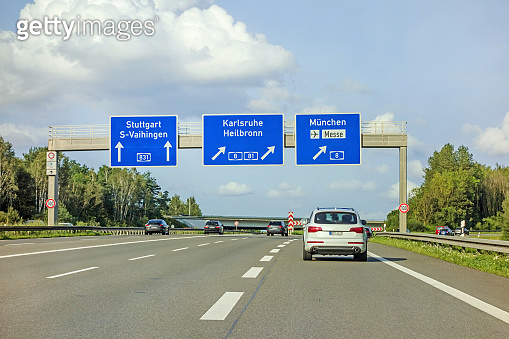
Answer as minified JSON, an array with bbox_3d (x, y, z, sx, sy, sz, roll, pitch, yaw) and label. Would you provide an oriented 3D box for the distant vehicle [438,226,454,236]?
[{"bbox_3d":[34.700,11.350,247.000,1.780,1.480,4.300,-1,-2,20],"label":"distant vehicle"}]

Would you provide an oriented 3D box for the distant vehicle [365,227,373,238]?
[{"bbox_3d":[12.830,7.420,160.200,1.800,1.460,4.500,-1,-2,10],"label":"distant vehicle"}]

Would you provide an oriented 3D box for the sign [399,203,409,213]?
[{"bbox_3d":[11.069,2.852,101.576,0.750,0.750,0.060,0,-2,4],"label":"sign"}]

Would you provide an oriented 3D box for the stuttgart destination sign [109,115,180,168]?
[{"bbox_3d":[-8.210,-2.096,102.240,5.120,3.850,0.150,0,-2,4],"label":"stuttgart destination sign"}]

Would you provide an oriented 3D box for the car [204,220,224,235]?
[{"bbox_3d":[-4.320,6.365,150.200,1.800,1.470,4.450,0,-2,4],"label":"car"}]

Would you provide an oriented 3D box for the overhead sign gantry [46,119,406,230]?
[{"bbox_3d":[-2.100,0.877,102.620,26.805,8.800,1.300,0,-2,4],"label":"overhead sign gantry"}]

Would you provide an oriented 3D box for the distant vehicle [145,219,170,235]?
[{"bbox_3d":[-9.690,5.900,139.400,1.930,1.500,4.850,0,-2,4],"label":"distant vehicle"}]

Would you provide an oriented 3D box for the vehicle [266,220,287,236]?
[{"bbox_3d":[2.740,6.560,152.300,1.920,1.690,4.700,-1,-2,9],"label":"vehicle"}]

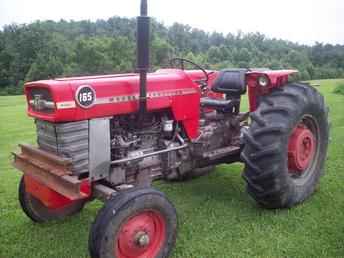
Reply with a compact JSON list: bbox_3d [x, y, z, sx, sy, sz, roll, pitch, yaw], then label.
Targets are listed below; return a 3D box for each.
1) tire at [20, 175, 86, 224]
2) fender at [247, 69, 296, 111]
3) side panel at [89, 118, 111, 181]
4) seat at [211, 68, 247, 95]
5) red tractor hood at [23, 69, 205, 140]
[{"bbox_3d":[-1.177,0.628,3.700,0.675,0.675,0.190,-8,13,-43],"label":"tire"},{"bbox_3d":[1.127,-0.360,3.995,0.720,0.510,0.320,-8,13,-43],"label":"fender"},{"bbox_3d":[-0.582,0.163,2.954,0.195,0.510,0.040,-8,13,-43],"label":"side panel"},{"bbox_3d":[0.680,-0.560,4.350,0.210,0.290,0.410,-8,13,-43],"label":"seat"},{"bbox_3d":[-0.447,-0.188,3.338,1.580,0.700,0.520,-8,13,-43],"label":"red tractor hood"}]

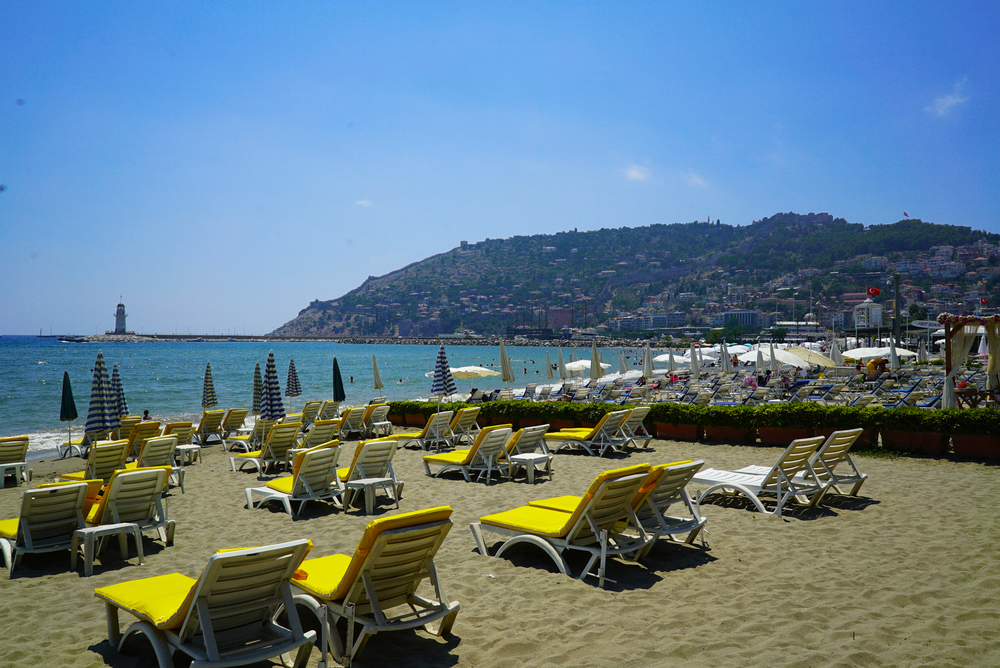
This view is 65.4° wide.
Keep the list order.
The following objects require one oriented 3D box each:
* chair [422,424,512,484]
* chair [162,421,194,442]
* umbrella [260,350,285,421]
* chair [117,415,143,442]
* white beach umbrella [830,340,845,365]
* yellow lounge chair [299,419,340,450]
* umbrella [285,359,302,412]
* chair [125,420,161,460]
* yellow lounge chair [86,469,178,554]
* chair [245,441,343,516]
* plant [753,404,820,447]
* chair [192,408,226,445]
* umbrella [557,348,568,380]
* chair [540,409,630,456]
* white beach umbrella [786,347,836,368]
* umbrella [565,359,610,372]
[{"bbox_3d":[-0.534,2.052,13.563,0.700,0.910,1.800,0,-4,-40],"label":"chair"},{"bbox_3d":[-7.986,2.631,18.977,0.700,0.910,1.800,0,-4,-42],"label":"chair"},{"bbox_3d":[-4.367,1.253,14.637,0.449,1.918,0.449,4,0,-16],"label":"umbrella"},{"bbox_3d":[-11.199,2.971,23.082,0.704,0.919,1.778,0,-4,-44],"label":"chair"},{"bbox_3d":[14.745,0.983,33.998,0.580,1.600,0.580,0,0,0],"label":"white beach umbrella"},{"bbox_3d":[-4.051,2.227,16.186,0.700,0.910,1.800,0,-4,-40],"label":"yellow lounge chair"},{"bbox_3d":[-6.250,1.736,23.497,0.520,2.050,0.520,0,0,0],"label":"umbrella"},{"bbox_3d":[-8.689,2.661,18.492,0.700,0.910,1.800,1,-4,-45],"label":"chair"},{"bbox_3d":[-4.488,1.983,9.134,0.704,0.895,1.809,0,-4,-43],"label":"yellow lounge chair"},{"bbox_3d":[-2.972,2.028,11.243,1.618,0.961,0.690,0,0,44],"label":"chair"},{"bbox_3d":[5.490,1.729,14.857,0.500,0.810,1.120,0,0,-33],"label":"plant"},{"bbox_3d":[-8.414,2.598,22.081,1.702,0.849,0.690,0,0,45],"label":"chair"},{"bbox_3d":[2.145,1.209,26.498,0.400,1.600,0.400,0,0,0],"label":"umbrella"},{"bbox_3d":[1.645,1.839,14.801,0.690,0.836,1.694,0,0,-44],"label":"chair"},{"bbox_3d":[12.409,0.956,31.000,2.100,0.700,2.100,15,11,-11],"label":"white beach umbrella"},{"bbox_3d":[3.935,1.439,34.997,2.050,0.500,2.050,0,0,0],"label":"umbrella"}]

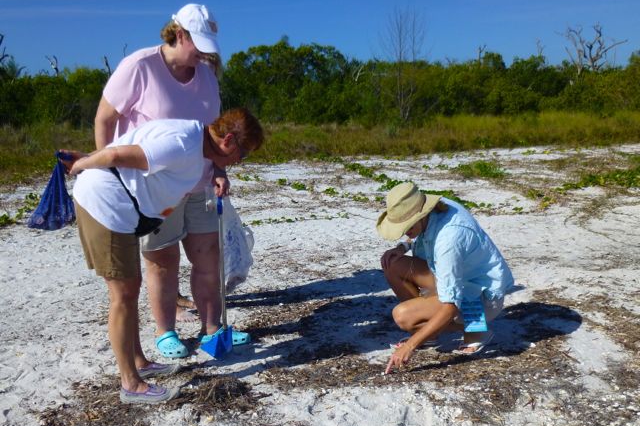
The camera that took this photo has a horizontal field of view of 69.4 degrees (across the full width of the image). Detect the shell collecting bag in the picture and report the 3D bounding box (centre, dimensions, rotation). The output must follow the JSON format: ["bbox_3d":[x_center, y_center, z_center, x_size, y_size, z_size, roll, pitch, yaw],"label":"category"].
[{"bbox_3d":[-1.100,-0.101,1.916,0.190,0.310,0.140,-8,17,-29],"label":"shell collecting bag"}]

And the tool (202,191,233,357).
[{"bbox_3d":[-0.485,0.305,2.260,0.150,0.850,0.130,11,18,35],"label":"tool"}]

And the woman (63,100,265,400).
[{"bbox_3d":[-0.620,0.187,1.981,0.760,1.220,0.500,-2,15,-7],"label":"woman"}]

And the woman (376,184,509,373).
[{"bbox_3d":[0.635,0.250,2.411,0.690,0.880,0.560,-6,16,-21],"label":"woman"}]

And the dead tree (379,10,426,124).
[{"bbox_3d":[3.130,-5.370,17.202,1.650,4.300,1.500,0,15,0],"label":"dead tree"}]

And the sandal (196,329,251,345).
[{"bbox_3d":[-0.505,0.635,2.480,0.260,0.100,0.105,0,15,-2],"label":"sandal"}]

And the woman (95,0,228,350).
[{"bbox_3d":[-0.665,-0.075,2.192,0.430,1.620,0.540,12,19,38],"label":"woman"}]

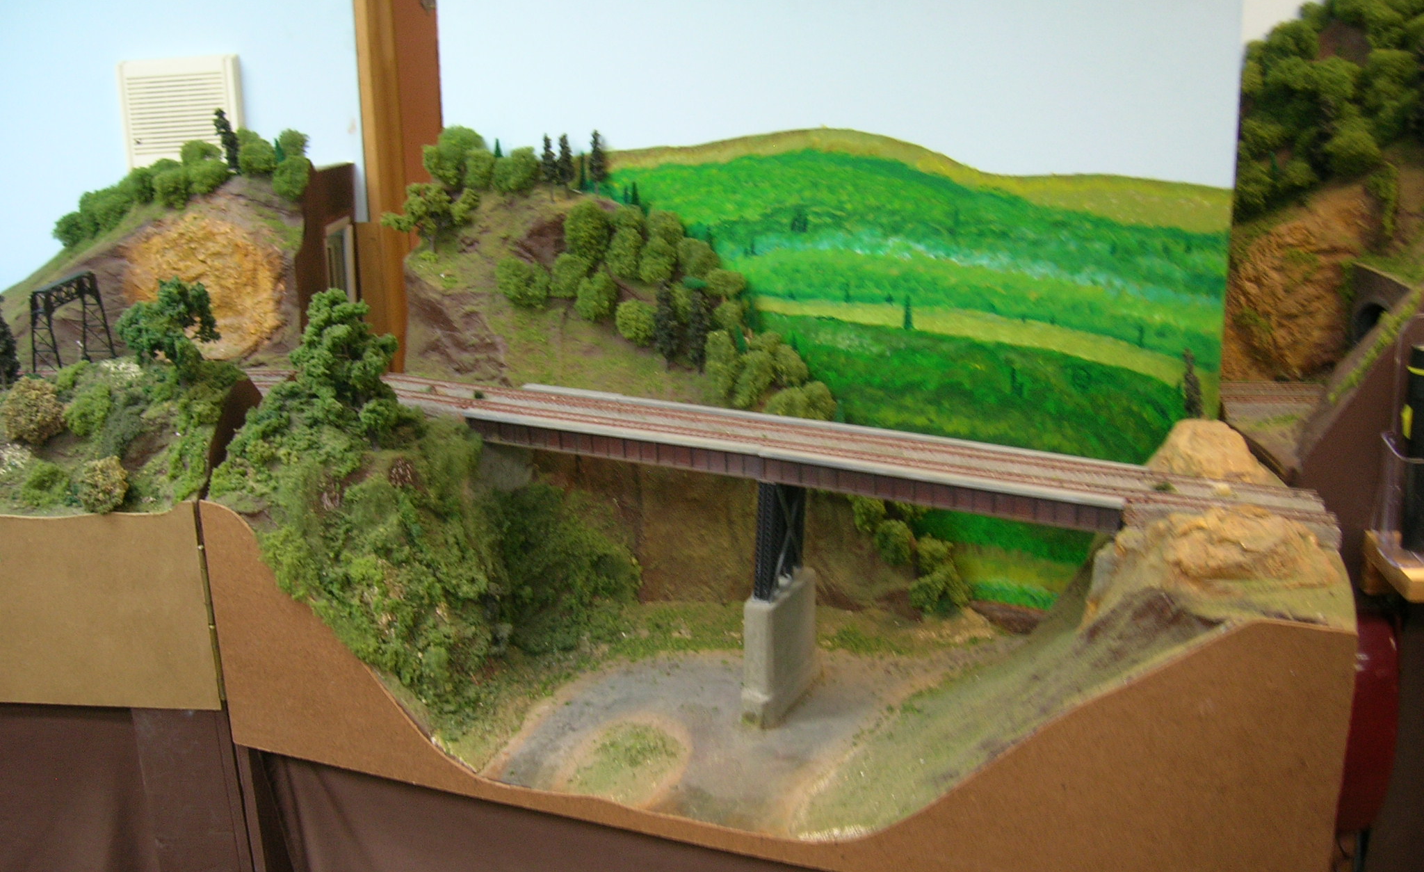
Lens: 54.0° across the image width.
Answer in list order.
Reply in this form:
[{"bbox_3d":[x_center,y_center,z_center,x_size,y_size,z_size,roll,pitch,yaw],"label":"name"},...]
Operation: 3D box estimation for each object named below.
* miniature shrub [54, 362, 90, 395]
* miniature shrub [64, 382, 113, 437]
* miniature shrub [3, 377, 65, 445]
[{"bbox_3d":[-0.641,-0.058,1.400,0.038,0.035,0.038,-1,15,0],"label":"miniature shrub"},{"bbox_3d":[-0.571,-0.024,1.280,0.045,0.047,0.044,0,17,3],"label":"miniature shrub"},{"bbox_3d":[-0.618,-0.023,1.275,0.057,0.058,0.056,0,17,3],"label":"miniature shrub"}]

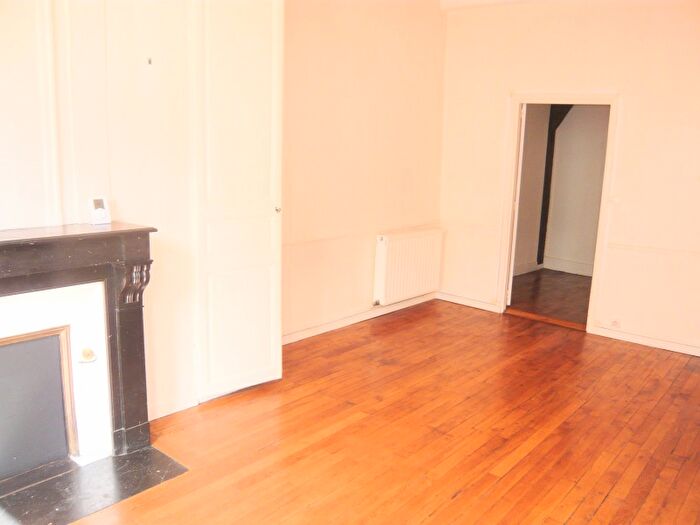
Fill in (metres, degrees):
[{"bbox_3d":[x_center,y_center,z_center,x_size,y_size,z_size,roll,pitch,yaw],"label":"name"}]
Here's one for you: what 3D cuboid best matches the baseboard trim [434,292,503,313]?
[{"bbox_3d":[1.178,0.394,5.705,0.755,0.075,0.018,11,13,43],"label":"baseboard trim"}]

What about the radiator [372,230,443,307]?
[{"bbox_3d":[0.571,0.025,5.361,0.112,0.617,0.914,10,13,40],"label":"radiator"}]

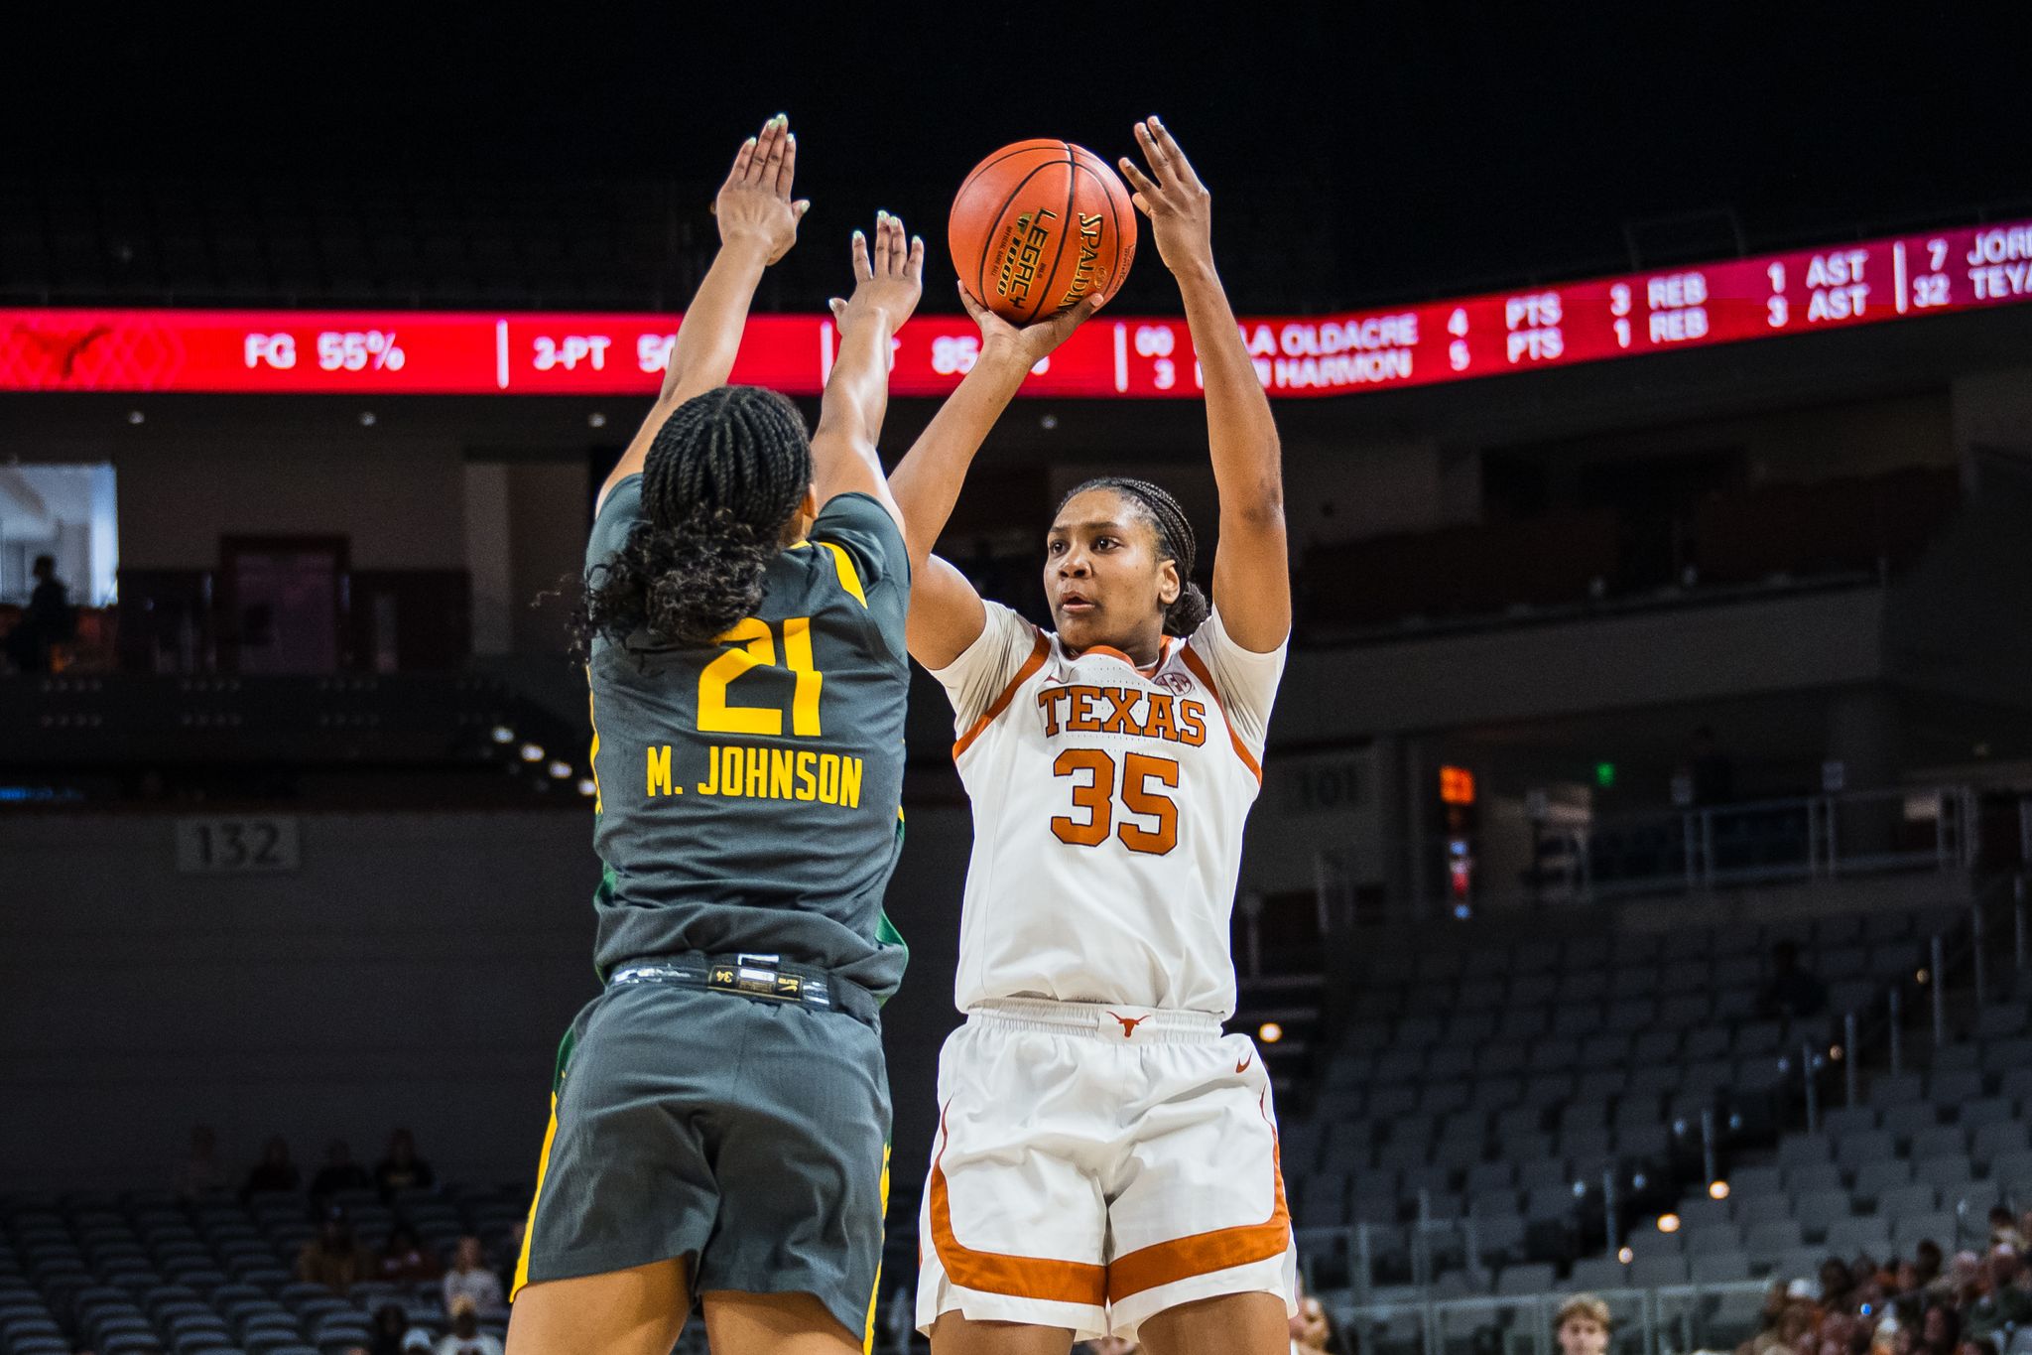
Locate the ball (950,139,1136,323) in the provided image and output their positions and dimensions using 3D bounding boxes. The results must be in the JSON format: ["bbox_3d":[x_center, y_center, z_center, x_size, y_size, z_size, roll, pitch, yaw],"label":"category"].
[{"bbox_3d":[0.034,-0.549,3.700,0.233,0.233,0.233,-2,-13,0],"label":"ball"}]

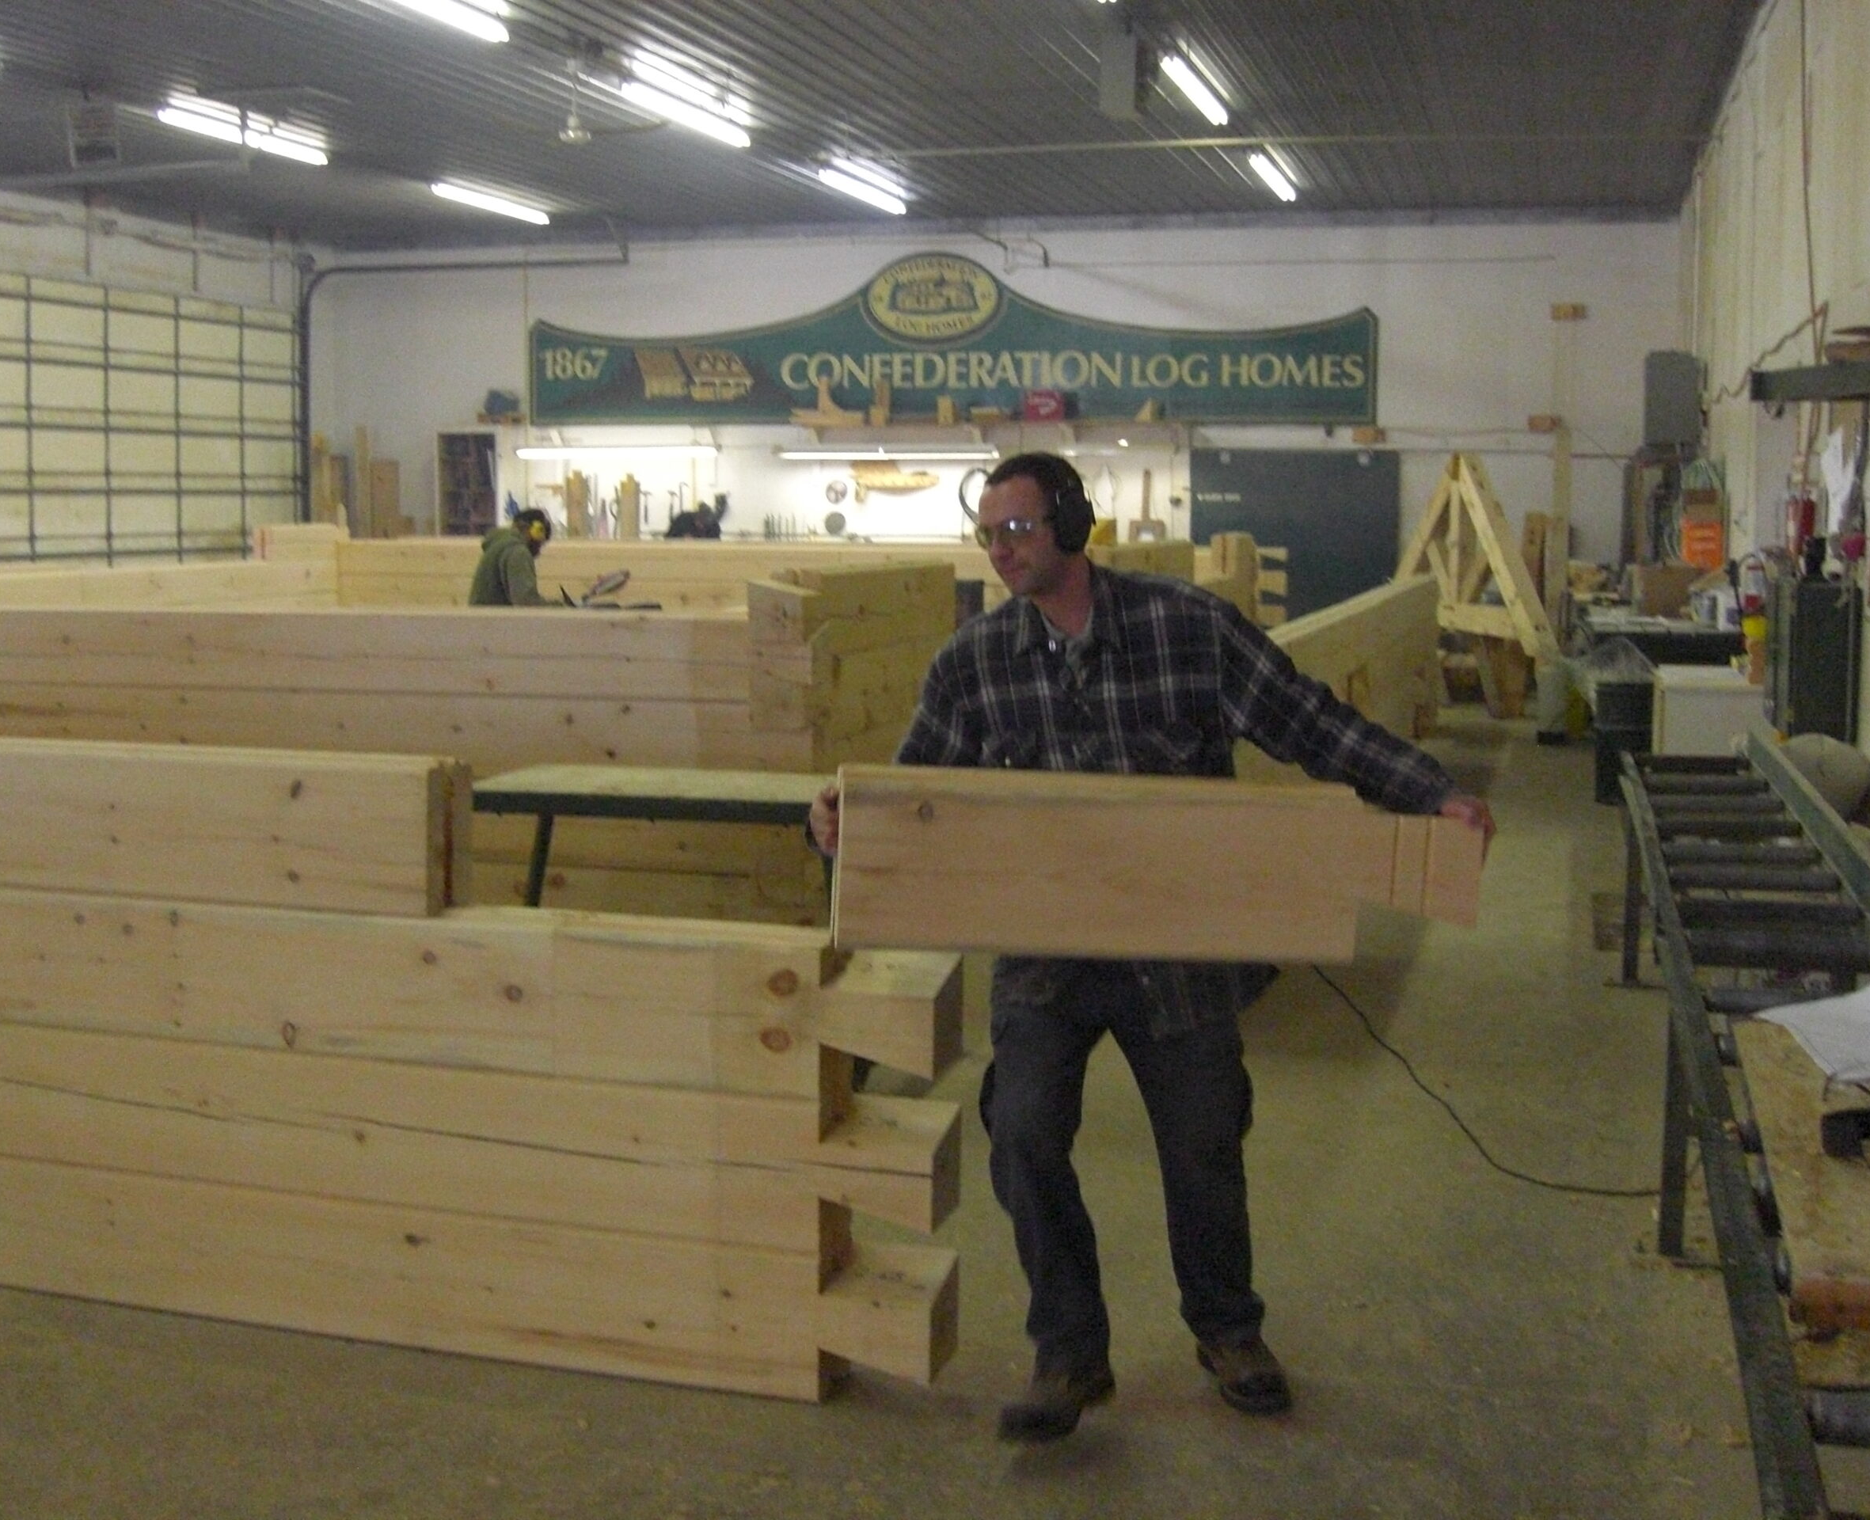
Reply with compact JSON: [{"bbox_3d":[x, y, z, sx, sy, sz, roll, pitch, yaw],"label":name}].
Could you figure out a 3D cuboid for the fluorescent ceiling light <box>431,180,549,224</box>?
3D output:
[{"bbox_3d":[-4.127,-5.181,20.841,0.130,0.090,2.440,2,7,16],"label":"fluorescent ceiling light"}]

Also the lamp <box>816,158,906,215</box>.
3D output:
[{"bbox_3d":[-0.599,-4.810,18.817,0.140,0.110,2.440,2,7,16],"label":"lamp"}]

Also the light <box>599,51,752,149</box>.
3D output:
[{"bbox_3d":[-1.756,-4.623,16.037,0.150,0.100,2.440,2,7,16],"label":"light"}]

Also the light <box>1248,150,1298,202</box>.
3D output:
[{"bbox_3d":[2.703,-4.647,17.757,0.140,0.110,2.440,2,7,16],"label":"light"}]

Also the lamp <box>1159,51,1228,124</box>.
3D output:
[{"bbox_3d":[1.767,-4.497,15.033,0.130,0.090,2.440,2,7,16],"label":"lamp"}]

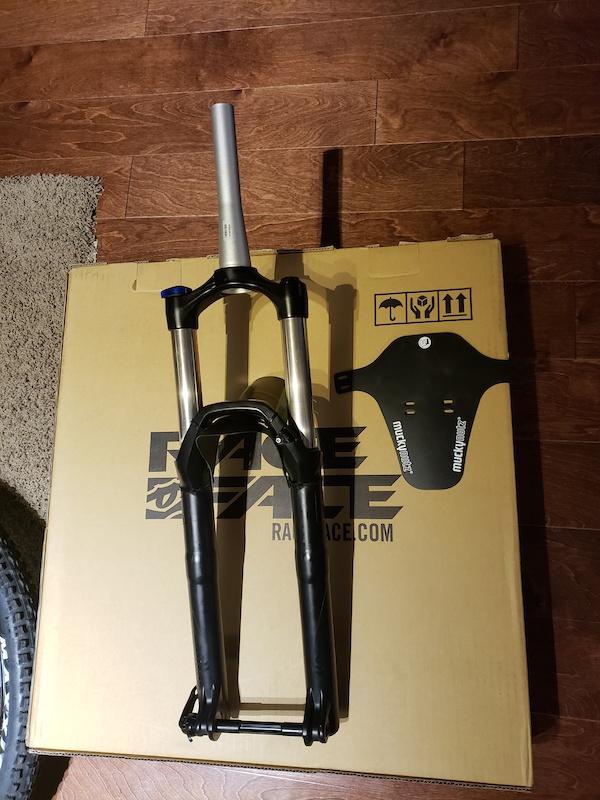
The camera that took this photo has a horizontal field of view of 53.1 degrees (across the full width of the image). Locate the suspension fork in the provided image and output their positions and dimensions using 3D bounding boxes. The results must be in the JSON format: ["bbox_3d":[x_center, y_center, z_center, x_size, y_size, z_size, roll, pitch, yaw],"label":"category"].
[{"bbox_3d":[-0.077,0.023,0.746,0.196,0.094,0.792,-4,91,10],"label":"suspension fork"}]

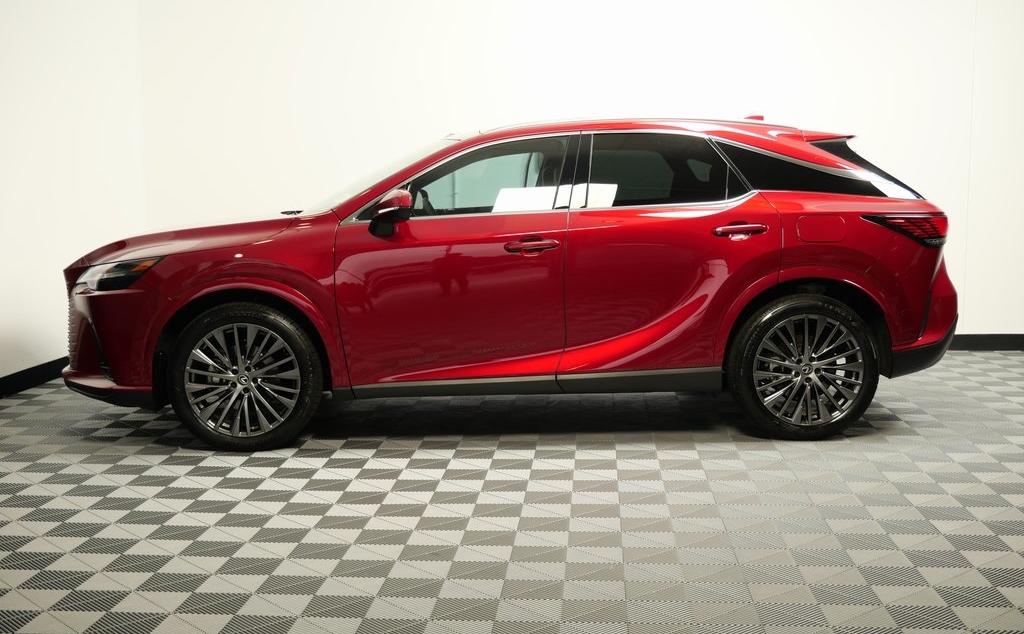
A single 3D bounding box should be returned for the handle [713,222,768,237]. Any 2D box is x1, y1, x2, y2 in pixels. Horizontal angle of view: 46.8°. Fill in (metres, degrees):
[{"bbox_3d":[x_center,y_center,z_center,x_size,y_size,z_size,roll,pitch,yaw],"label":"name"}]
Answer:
[{"bbox_3d":[1.151,-0.438,5.962,0.275,0.072,0.065,-1,6,-3],"label":"handle"}]

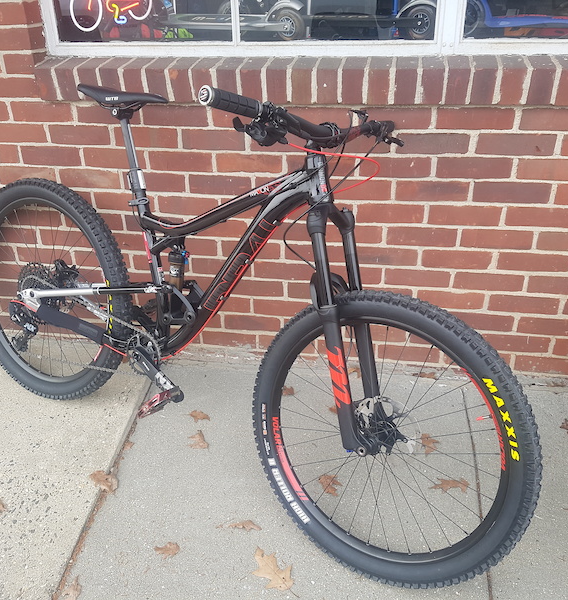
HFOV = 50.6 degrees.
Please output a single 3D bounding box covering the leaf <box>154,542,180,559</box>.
[{"bbox_3d":[-0.296,0.637,1.530,0.067,0.020,0.043,-2,34,1],"label":"leaf"}]

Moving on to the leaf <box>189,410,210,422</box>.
[{"bbox_3d":[-0.264,0.363,1.873,0.069,0.018,0.048,-2,34,1],"label":"leaf"}]

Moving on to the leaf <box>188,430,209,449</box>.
[{"bbox_3d":[-0.256,0.418,1.802,0.060,0.020,0.067,-2,34,1],"label":"leaf"}]

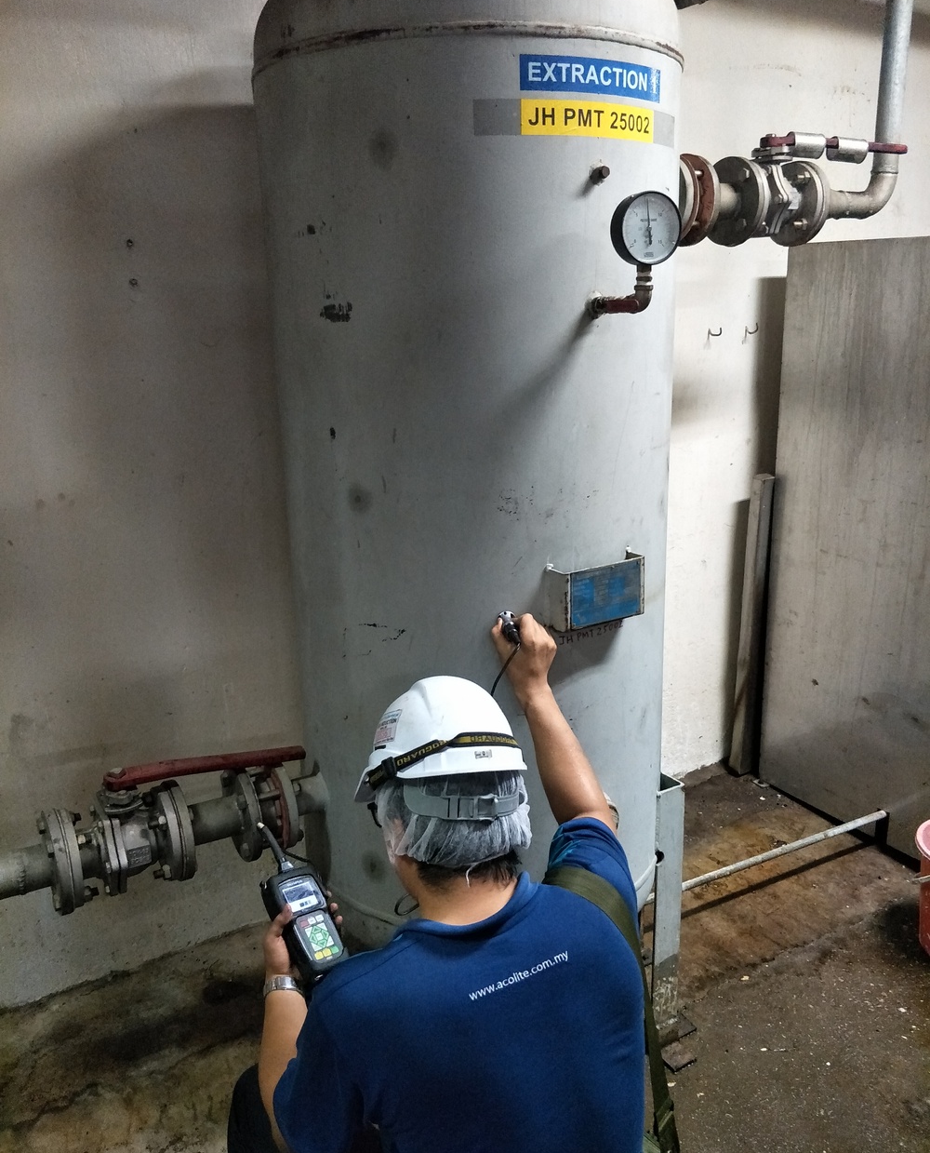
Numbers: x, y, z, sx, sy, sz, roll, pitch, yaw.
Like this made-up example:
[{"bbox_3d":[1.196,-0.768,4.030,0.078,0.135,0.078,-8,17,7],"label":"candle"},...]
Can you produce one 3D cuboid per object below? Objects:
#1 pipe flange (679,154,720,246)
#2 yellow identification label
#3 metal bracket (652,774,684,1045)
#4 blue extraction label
[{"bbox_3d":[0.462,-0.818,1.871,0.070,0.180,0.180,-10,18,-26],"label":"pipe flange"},{"bbox_3d":[0.199,-0.697,1.316,0.255,0.049,0.021,-11,18,-29],"label":"yellow identification label"},{"bbox_3d":[0.443,0.765,2.000,0.076,0.650,0.076,-10,18,-26],"label":"metal bracket"},{"bbox_3d":[0.203,-0.756,1.305,0.273,0.049,0.025,-11,18,-30],"label":"blue extraction label"}]

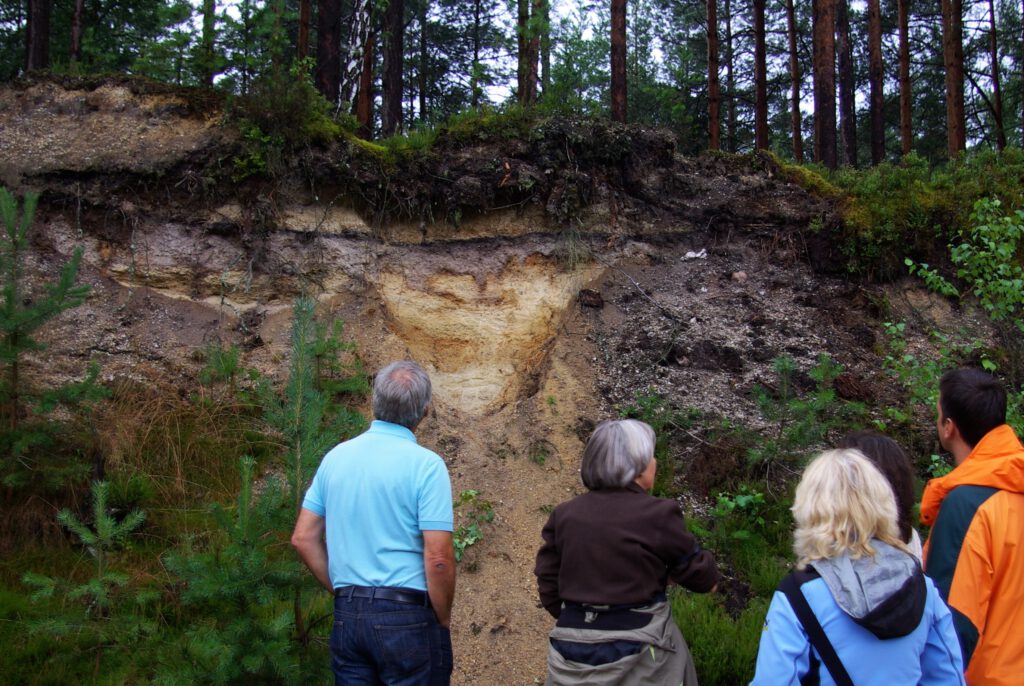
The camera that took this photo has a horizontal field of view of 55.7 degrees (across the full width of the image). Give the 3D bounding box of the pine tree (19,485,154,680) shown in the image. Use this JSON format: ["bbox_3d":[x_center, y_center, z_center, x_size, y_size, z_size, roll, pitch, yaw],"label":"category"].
[{"bbox_3d":[-2.010,1.120,4.600,0.600,0.920,0.600,0,-2,0],"label":"pine tree"}]

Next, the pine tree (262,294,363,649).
[{"bbox_3d":[-1.020,0.660,5.000,0.540,1.780,0.540,0,-2,0],"label":"pine tree"}]

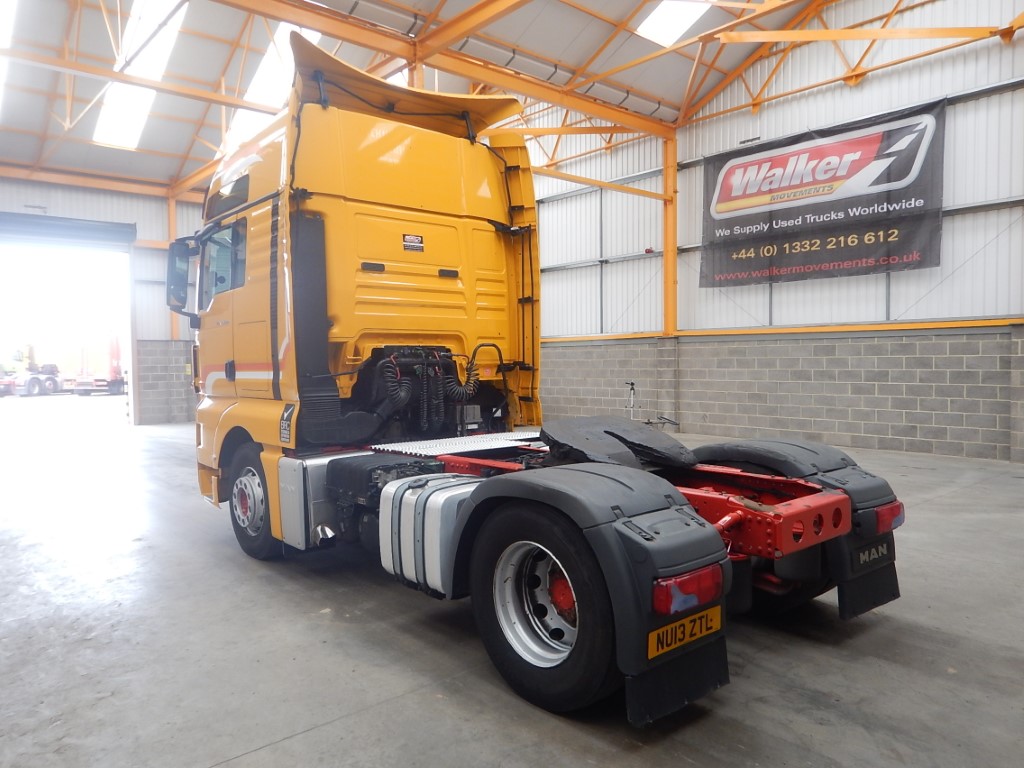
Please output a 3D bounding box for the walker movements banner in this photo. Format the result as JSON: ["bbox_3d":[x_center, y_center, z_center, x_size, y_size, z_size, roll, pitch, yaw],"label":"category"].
[{"bbox_3d":[5.443,-3.287,13.104,0.030,2.650,4.500,-2,3,-42],"label":"walker movements banner"}]

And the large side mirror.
[{"bbox_3d":[-3.209,-1.008,6.915,0.170,0.830,0.270,0,2,40],"label":"large side mirror"}]

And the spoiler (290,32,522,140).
[{"bbox_3d":[-1.000,-2.429,6.364,2.300,0.530,0.720,-2,2,-40],"label":"spoiler"}]

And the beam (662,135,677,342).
[{"bbox_3d":[3.381,-3.178,15.248,0.220,4.300,0.200,-2,3,-42],"label":"beam"}]

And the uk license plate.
[{"bbox_3d":[0.778,1.099,3.152,0.520,0.111,0.010,-2,2,-40],"label":"uk license plate"}]

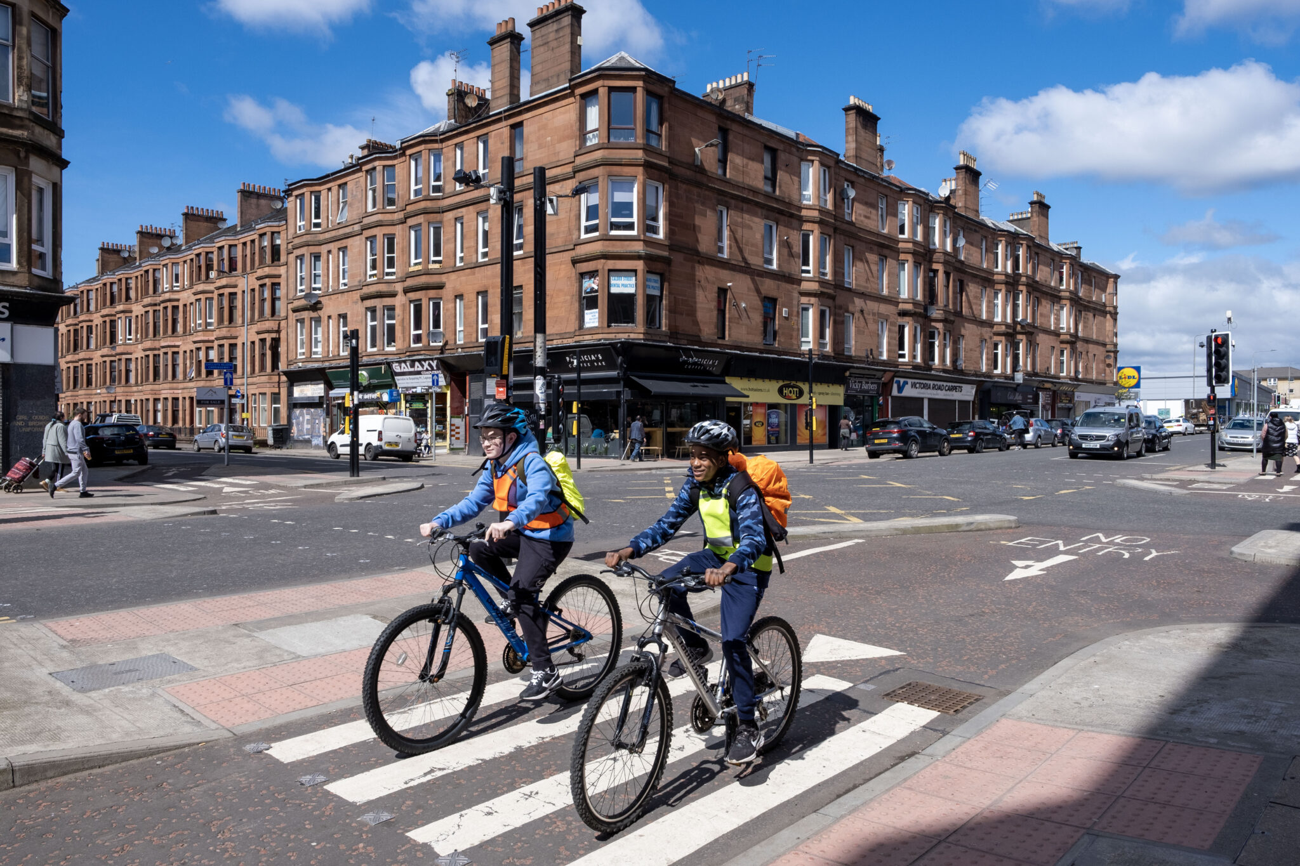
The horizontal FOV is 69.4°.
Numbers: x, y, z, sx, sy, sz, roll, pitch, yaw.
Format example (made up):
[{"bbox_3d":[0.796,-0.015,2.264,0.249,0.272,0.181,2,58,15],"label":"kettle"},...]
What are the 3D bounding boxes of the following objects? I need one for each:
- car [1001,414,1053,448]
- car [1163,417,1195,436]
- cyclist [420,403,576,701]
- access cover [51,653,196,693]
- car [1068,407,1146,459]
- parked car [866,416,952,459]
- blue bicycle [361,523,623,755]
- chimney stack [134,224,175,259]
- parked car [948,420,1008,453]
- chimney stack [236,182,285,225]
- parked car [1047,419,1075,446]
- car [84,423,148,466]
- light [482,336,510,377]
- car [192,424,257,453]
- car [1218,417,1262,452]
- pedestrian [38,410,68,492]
[{"bbox_3d":[19.550,0.010,48.200,1.800,1.500,4.250,1,1,41],"label":"car"},{"bbox_3d":[44.200,-0.500,78.300,1.820,1.420,4.500,1,1,42],"label":"car"},{"bbox_3d":[-0.761,0.617,4.905,0.620,1.540,0.750,-3,-2,40],"label":"cyclist"},{"bbox_3d":[-3.150,1.440,5.650,0.600,0.030,0.645,1,1,43],"label":"access cover"},{"bbox_3d":[16.550,-0.030,33.950,1.850,1.830,4.320,1,1,40],"label":"car"},{"bbox_3d":[10.500,0.150,38.000,1.860,1.640,4.480,0,0,41],"label":"parked car"},{"bbox_3d":[-0.685,0.937,4.675,0.620,1.030,1.730,0,0,37],"label":"blue bicycle"},{"bbox_3d":[-40.700,-15.650,77.300,0.800,2.950,3.000,1,1,43],"label":"chimney stack"},{"bbox_3d":[14.420,0.125,41.700,1.740,1.460,4.050,1,1,41],"label":"parked car"},{"bbox_3d":[-27.283,-15.675,66.051,0.750,3.050,3.150,0,0,43],"label":"chimney stack"},{"bbox_3d":[23.000,-0.050,52.800,1.760,1.480,4.000,1,1,42],"label":"parked car"},{"bbox_3d":[-19.600,0.420,34.100,1.780,1.460,4.150,0,0,-45],"label":"car"},{"bbox_3d":[-1.611,-0.801,9.800,0.210,0.420,0.210,0,1,15],"label":"light"},{"bbox_3d":[-22.250,0.285,49.100,4.020,1.470,1.700,1,1,43],"label":"car"},{"bbox_3d":[26.350,0.085,41.500,1.700,1.470,3.950,1,1,41],"label":"car"},{"bbox_3d":[-11.865,0.374,18.700,0.480,1.640,0.550,1,1,42],"label":"pedestrian"}]

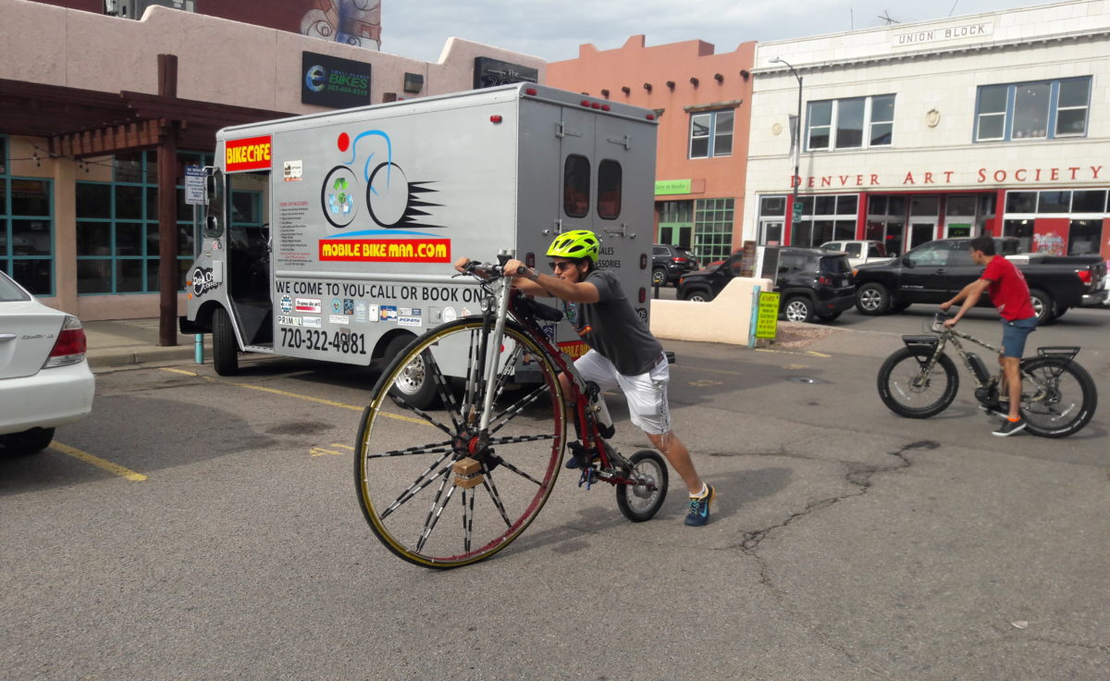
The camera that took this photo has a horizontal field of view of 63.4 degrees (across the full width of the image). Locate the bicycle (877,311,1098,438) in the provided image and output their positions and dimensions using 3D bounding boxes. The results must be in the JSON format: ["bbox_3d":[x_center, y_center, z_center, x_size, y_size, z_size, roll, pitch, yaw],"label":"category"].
[{"bbox_3d":[3.995,0.296,8.350,1.920,1.080,0.700,6,7,41],"label":"bicycle"}]

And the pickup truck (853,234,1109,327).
[{"bbox_3d":[9.738,-1.441,21.215,5.700,1.930,2.020,5,7,39],"label":"pickup truck"}]

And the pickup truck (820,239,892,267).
[{"bbox_3d":[10.183,-2.538,31.256,5.350,1.770,1.880,5,7,39],"label":"pickup truck"}]

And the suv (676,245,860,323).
[{"bbox_3d":[4.947,-1.323,21.530,4.230,1.700,1.820,6,7,40],"label":"suv"}]

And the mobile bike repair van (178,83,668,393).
[{"bbox_3d":[-1.789,-0.986,10.312,5.944,2.950,2.170,5,7,40],"label":"mobile bike repair van"}]

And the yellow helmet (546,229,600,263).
[{"bbox_3d":[0.100,-0.494,4.720,0.285,0.175,0.215,-7,9,-27],"label":"yellow helmet"}]

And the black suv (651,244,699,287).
[{"bbox_3d":[3.643,-3.199,37.869,4.820,1.760,1.940,5,7,39],"label":"black suv"}]

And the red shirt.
[{"bbox_3d":[4.195,-0.487,8.300,0.330,0.620,0.500,-8,-3,41],"label":"red shirt"}]

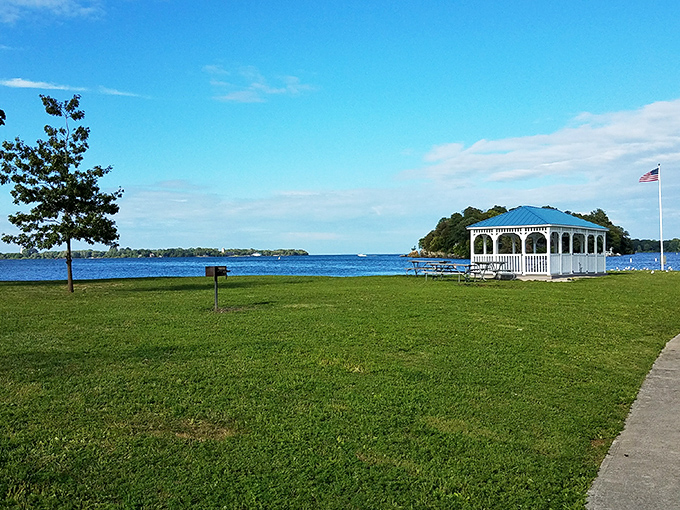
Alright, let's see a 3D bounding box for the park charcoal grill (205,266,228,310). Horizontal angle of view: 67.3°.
[{"bbox_3d":[-3.127,0.849,13.100,0.460,1.100,0.430,-1,0,32],"label":"park charcoal grill"}]

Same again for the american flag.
[{"bbox_3d":[21.803,-5.604,36.000,1.380,1.020,0.250,-1,0,14],"label":"american flag"}]

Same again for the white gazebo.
[{"bbox_3d":[10.389,-0.730,26.402,7.457,3.366,4.205,-1,0,-45],"label":"white gazebo"}]

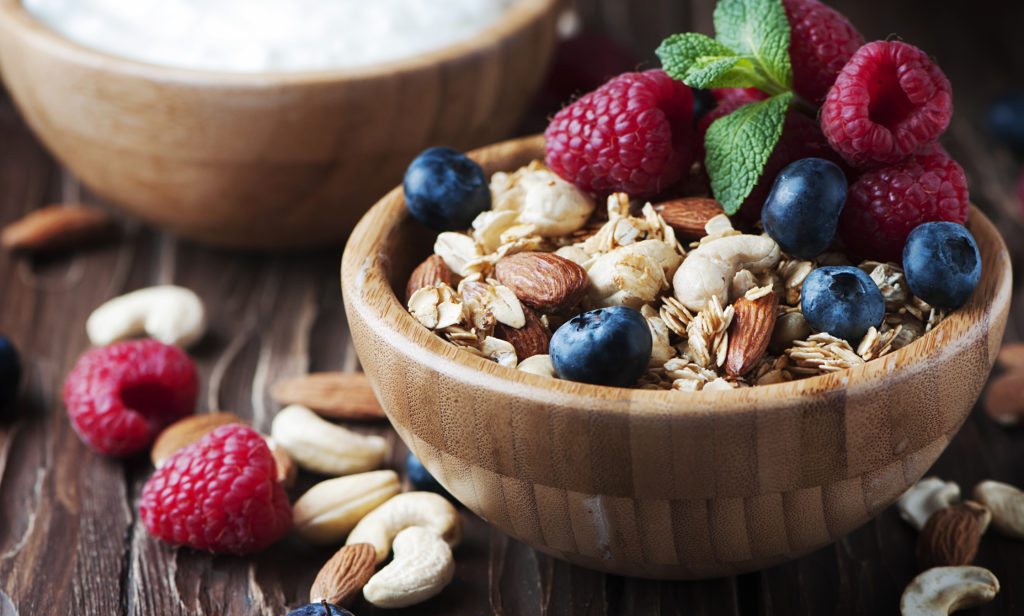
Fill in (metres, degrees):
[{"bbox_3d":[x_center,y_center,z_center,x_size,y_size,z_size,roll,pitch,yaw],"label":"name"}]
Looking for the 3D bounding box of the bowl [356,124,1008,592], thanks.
[{"bbox_3d":[0.029,0.015,0.801,0.118,0.050,0.118,0,26,0],"label":"bowl"}]

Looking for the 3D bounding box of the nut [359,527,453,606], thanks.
[{"bbox_3d":[-0.018,0.045,0.779,0.013,0.010,0.021,29,56,21],"label":"nut"}]

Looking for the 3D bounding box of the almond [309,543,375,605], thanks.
[{"bbox_3d":[-0.029,0.046,0.771,0.010,0.007,0.020,10,26,21],"label":"almond"}]

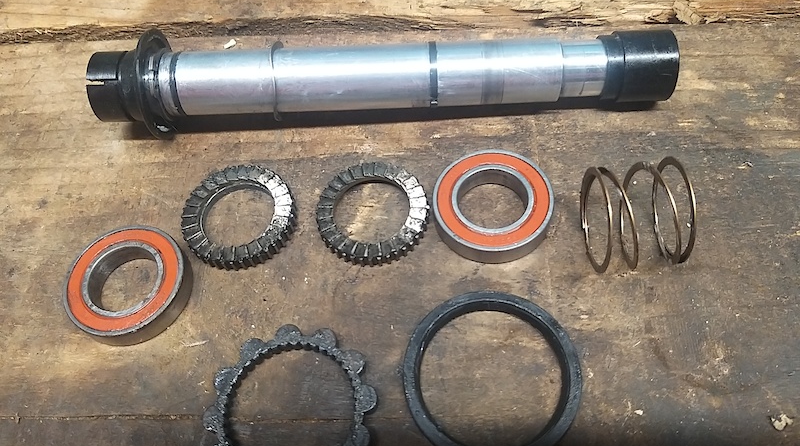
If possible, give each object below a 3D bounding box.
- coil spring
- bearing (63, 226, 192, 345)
[{"bbox_3d":[0.054,-0.002,0.145,0.018,0.025,0.025,-6,60,3],"label":"coil spring"},{"bbox_3d":[-0.069,0.015,0.159,0.030,0.007,0.030,-10,60,0],"label":"bearing"}]

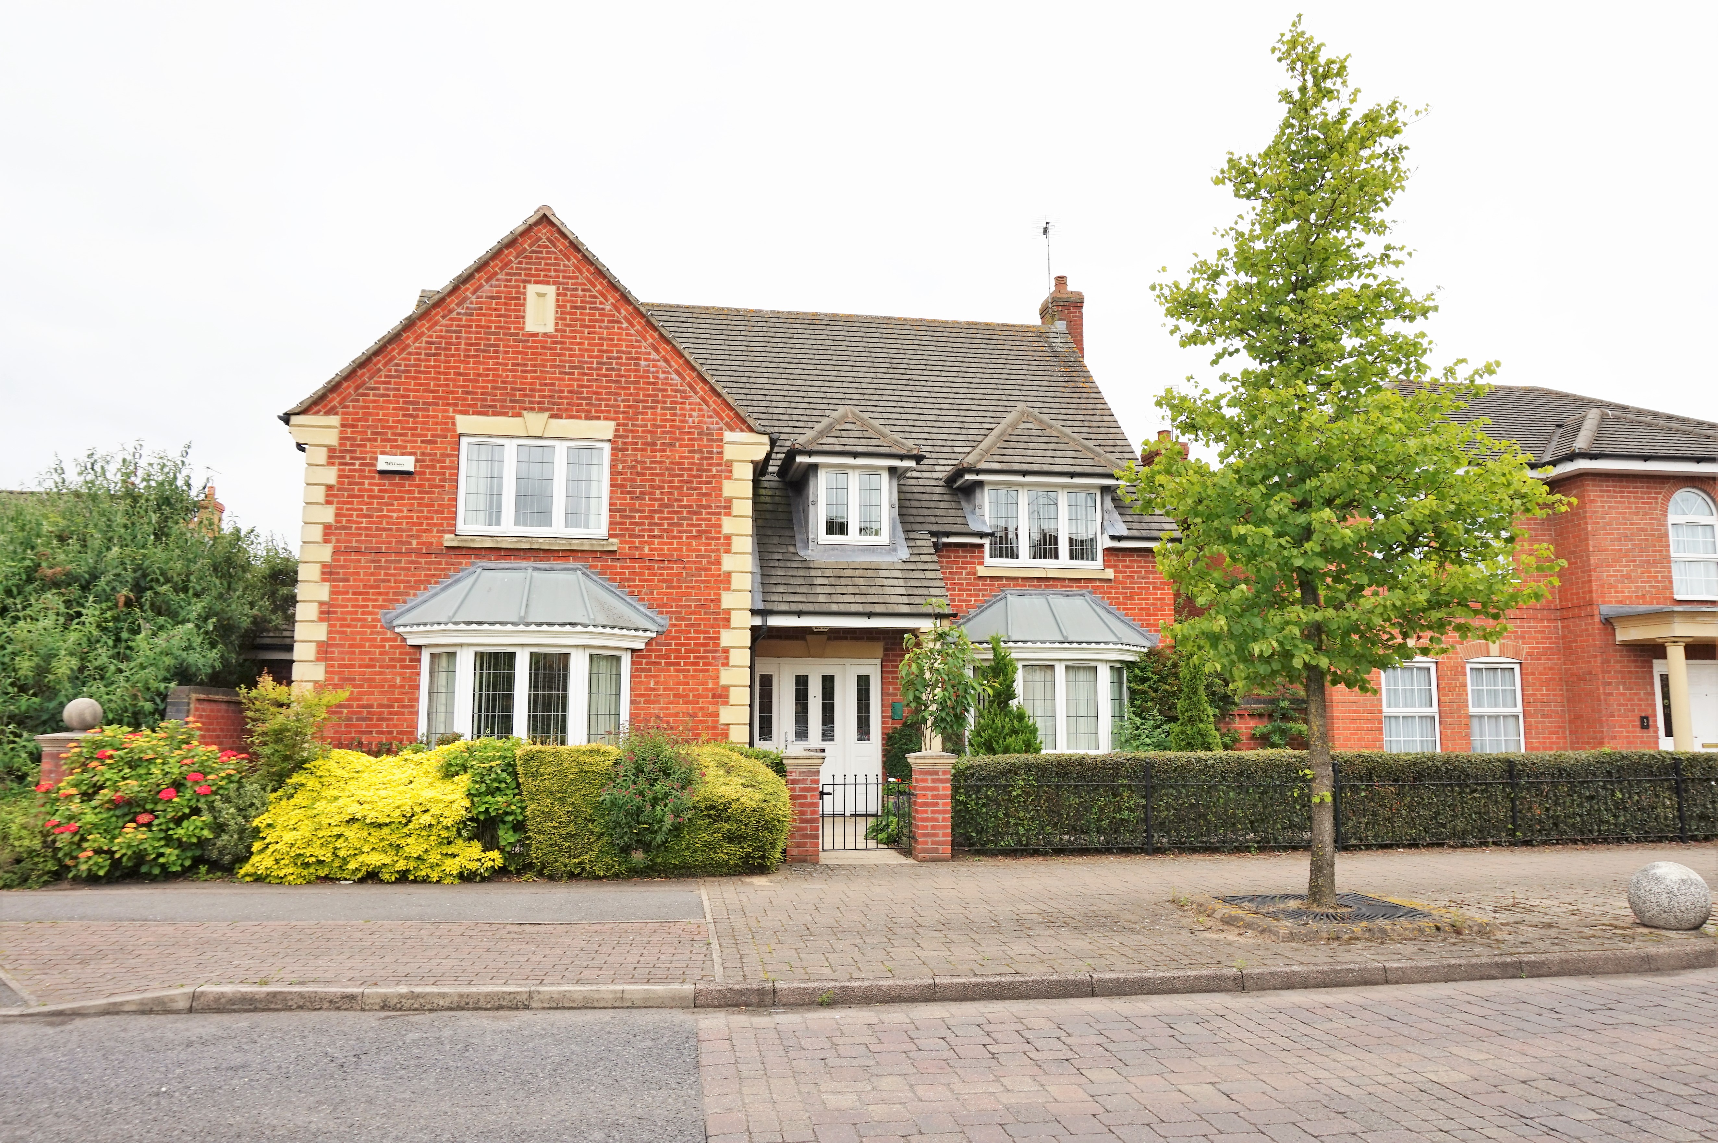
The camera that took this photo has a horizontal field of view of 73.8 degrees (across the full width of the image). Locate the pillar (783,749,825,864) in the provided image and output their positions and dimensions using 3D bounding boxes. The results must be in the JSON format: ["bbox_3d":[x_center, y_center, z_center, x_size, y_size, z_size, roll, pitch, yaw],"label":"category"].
[{"bbox_3d":[-0.558,2.319,11.307,0.420,1.067,0.420,1,-7,-9],"label":"pillar"}]

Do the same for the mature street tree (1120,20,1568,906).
[{"bbox_3d":[3.739,-1.051,9.237,3.300,7.278,3.300,1,-7,-9],"label":"mature street tree"}]

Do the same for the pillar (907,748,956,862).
[{"bbox_3d":[0.724,2.344,11.471,0.420,1.066,0.420,1,-7,-9],"label":"pillar"}]

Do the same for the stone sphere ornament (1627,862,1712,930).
[{"bbox_3d":[5.601,2.245,7.914,0.470,0.465,0.470,1,-7,-9],"label":"stone sphere ornament"}]

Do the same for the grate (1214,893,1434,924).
[{"bbox_3d":[3.493,2.546,8.598,1.210,0.050,1.140,1,-7,-9],"label":"grate"}]

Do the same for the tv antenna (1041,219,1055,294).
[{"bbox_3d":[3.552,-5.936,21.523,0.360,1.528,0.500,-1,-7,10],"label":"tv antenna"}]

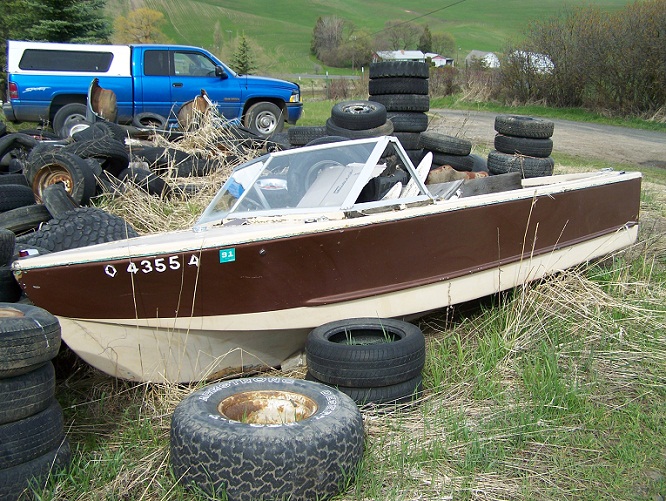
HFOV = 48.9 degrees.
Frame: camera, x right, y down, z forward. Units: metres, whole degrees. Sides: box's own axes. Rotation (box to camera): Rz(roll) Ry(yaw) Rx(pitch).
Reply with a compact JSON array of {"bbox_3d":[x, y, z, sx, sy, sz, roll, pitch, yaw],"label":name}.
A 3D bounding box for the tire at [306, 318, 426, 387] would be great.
[{"bbox_3d":[0.173,0.516,3.780,0.620,0.190,0.620,0,11,0],"label":"tire"}]

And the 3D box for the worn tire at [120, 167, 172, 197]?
[{"bbox_3d":[-1.860,-0.628,7.300,0.640,0.200,0.640,14,12,-3],"label":"worn tire"}]

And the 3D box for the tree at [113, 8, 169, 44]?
[{"bbox_3d":[-10.521,-11.149,40.000,3.200,4.200,3.200,0,12,0],"label":"tree"}]

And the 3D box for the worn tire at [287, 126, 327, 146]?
[{"bbox_3d":[-0.215,-1.430,9.000,0.680,0.220,0.680,0,12,0],"label":"worn tire"}]

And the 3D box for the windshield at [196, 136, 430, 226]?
[{"bbox_3d":[-0.270,-0.448,4.959,1.070,0.450,1.620,-9,4,-41],"label":"windshield"}]

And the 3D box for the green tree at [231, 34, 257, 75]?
[{"bbox_3d":[-4.647,-9.969,38.000,1.500,2.600,1.500,0,12,0],"label":"green tree"}]

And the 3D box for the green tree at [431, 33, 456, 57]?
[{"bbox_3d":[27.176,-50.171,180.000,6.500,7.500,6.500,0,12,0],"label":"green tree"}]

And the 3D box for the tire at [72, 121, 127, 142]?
[{"bbox_3d":[-2.563,-1.235,8.000,0.650,0.200,0.650,-18,-6,4],"label":"tire"}]

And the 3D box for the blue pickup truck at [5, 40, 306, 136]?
[{"bbox_3d":[-3.369,-3.141,14.607,5.700,1.920,1.980,-3,13,-12],"label":"blue pickup truck"}]

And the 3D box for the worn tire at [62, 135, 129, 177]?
[{"bbox_3d":[-2.359,-0.888,7.300,0.680,0.200,0.680,5,-21,-1],"label":"worn tire"}]

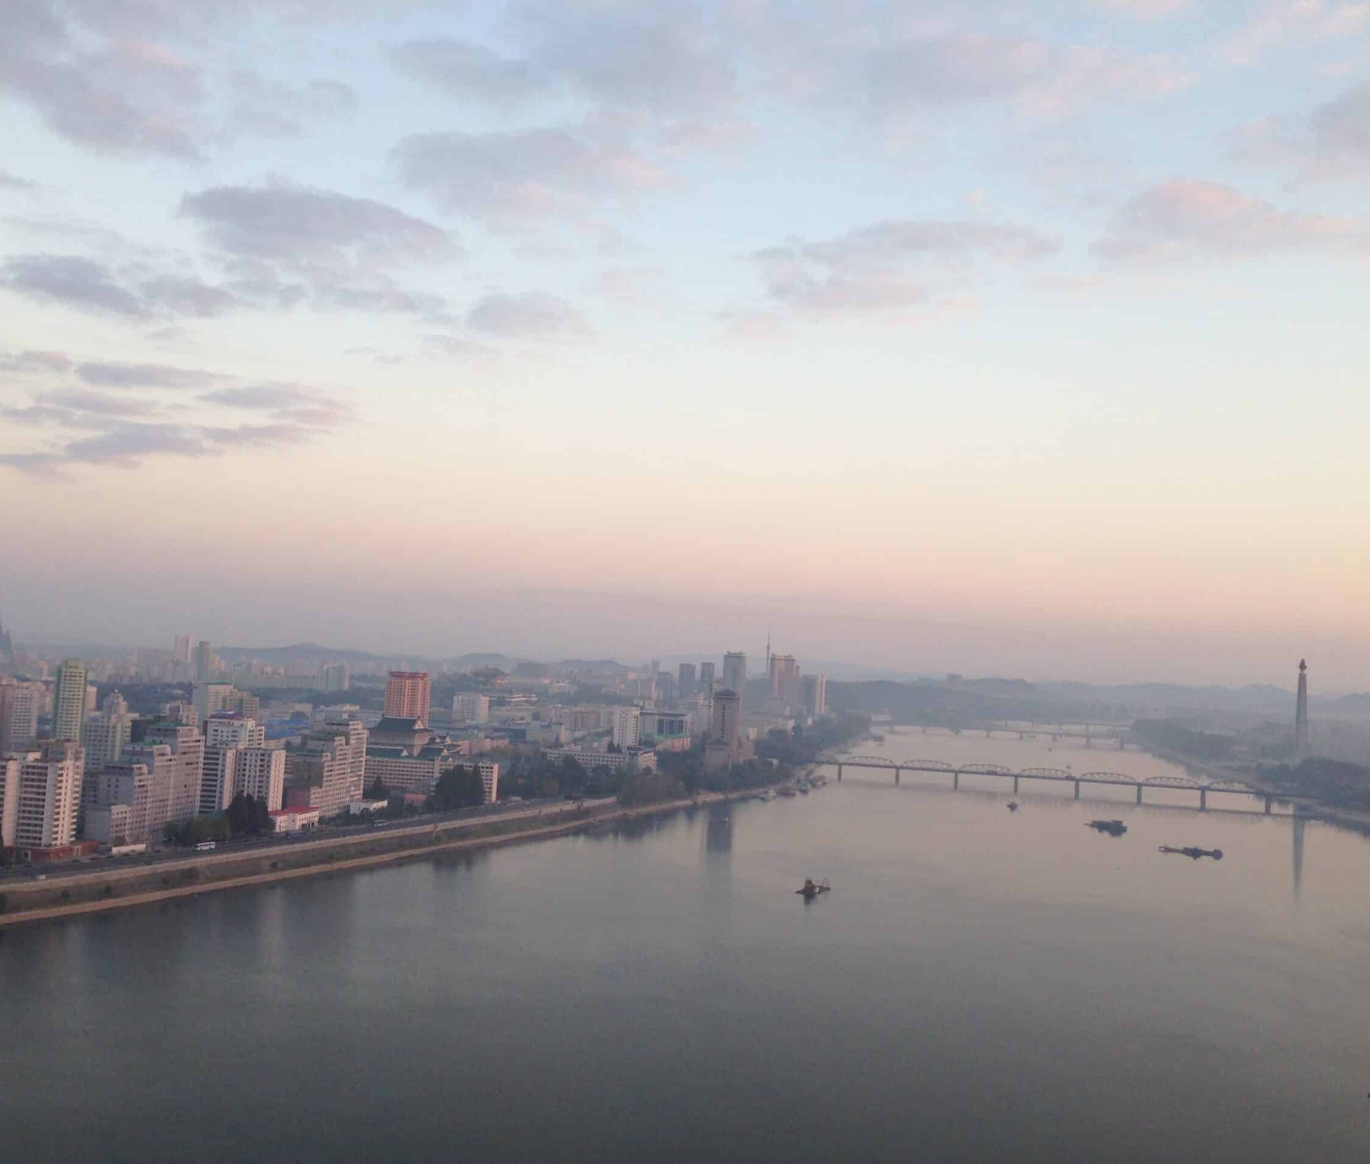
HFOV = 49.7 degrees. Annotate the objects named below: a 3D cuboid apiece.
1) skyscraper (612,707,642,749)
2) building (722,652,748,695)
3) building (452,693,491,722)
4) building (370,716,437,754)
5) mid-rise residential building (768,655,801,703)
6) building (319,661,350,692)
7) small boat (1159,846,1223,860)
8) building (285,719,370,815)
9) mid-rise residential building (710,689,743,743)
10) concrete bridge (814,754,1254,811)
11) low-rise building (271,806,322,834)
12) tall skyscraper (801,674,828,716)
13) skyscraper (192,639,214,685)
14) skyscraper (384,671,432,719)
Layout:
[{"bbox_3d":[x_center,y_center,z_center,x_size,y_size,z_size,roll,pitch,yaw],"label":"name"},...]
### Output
[{"bbox_3d":[-68.470,168.870,1705.000,27.000,52.000,18.000,2,-4,18],"label":"skyscraper"},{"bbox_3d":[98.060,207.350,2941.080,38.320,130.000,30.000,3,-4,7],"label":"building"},{"bbox_3d":[-310.110,185.850,2150.000,45.000,48.000,20.000,2,-4,18],"label":"building"},{"bbox_3d":[-212.360,125.930,1105.000,46.000,46.000,34.000,3,-4,8],"label":"building"},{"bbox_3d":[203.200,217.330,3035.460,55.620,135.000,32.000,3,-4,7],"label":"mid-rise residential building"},{"bbox_3d":[-827.530,227.250,3500.000,62.000,72.000,22.000,2,-4,18],"label":"building"},{"bbox_3d":[330.870,175.260,967.000,39.000,5.000,7.000,2,-4,16],"label":"small boat"},{"bbox_3d":[-227.460,115.920,943.300,16.830,55.000,92.460,3,-4,7],"label":"building"},{"bbox_3d":[41.380,151.970,1530.000,24.000,78.000,23.000,2,-4,18],"label":"mid-rise residential building"},{"bbox_3d":[386.040,216.310,1584.770,506.180,28.000,14.000,2,-4,21],"label":"concrete bridge"},{"bbox_3d":[-197.260,120.910,751.000,9.000,9.500,38.000,2,-4,18],"label":"low-rise building"},{"bbox_3d":[277.520,253.640,3150.000,34.000,106.000,32.000,1,-5,30],"label":"tall skyscraper"},{"bbox_3d":[-1145.670,196.530,3512.780,29.450,111.480,28.000,3,-4,7],"label":"skyscraper"},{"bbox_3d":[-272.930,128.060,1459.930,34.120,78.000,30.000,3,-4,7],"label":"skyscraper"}]

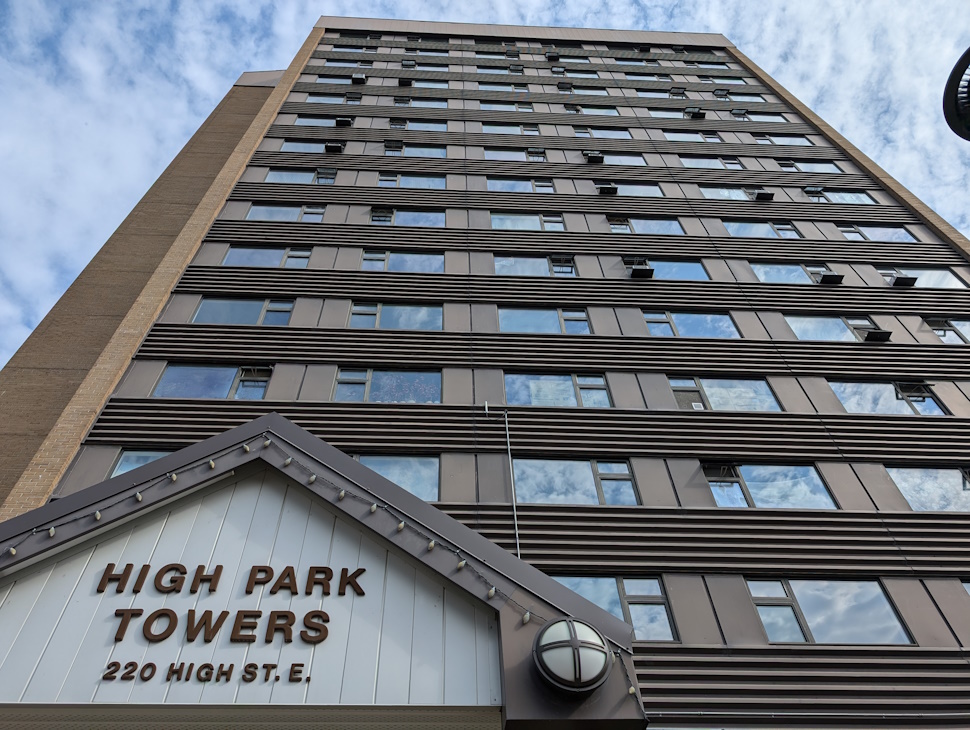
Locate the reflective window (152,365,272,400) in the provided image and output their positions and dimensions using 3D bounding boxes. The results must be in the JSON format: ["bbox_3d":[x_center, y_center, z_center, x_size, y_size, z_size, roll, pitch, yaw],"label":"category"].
[{"bbox_3d":[-5.806,0.409,14.511,2.280,1.130,0.100,1,-51,-4],"label":"reflective window"}]

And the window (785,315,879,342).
[{"bbox_3d":[9.072,-0.956,17.546,2.380,1.130,0.100,1,-51,-4],"label":"window"}]

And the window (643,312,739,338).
[{"bbox_3d":[5.219,-1.031,17.036,2.323,1.162,0.120,1,-51,-4],"label":"window"}]

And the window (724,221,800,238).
[{"bbox_3d":[8.665,-4.214,21.085,2.280,1.150,0.120,1,-51,-4],"label":"window"}]

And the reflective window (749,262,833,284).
[{"bbox_3d":[8.886,-2.611,19.324,2.323,1.162,0.120,1,-51,-4],"label":"reflective window"}]

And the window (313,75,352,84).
[{"bbox_3d":[-6.955,-13.137,30.979,1.600,1.130,0.120,1,-51,-4],"label":"window"}]

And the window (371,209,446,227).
[{"bbox_3d":[-2.330,-4.556,20.767,2.300,1.130,0.120,1,-51,-4],"label":"window"}]

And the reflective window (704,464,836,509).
[{"bbox_3d":[5.449,2.316,12.945,2.300,1.130,0.120,1,-51,-4],"label":"reflective window"}]

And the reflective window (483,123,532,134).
[{"bbox_3d":[1.078,-9.621,27.554,2.330,1.130,0.100,1,-51,-4],"label":"reflective window"}]

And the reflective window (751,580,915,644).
[{"bbox_3d":[5.441,3.913,10.703,2.330,1.170,0.120,1,-51,-4],"label":"reflective window"}]

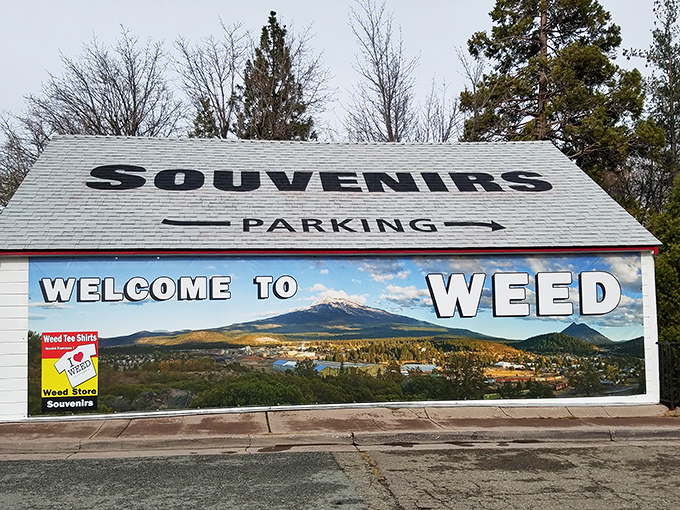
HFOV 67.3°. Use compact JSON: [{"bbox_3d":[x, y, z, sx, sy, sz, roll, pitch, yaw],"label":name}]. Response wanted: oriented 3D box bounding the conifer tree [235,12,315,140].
[{"bbox_3d":[-2.782,-4.054,21.700,4.200,12.800,4.200,-1,-3,0],"label":"conifer tree"}]

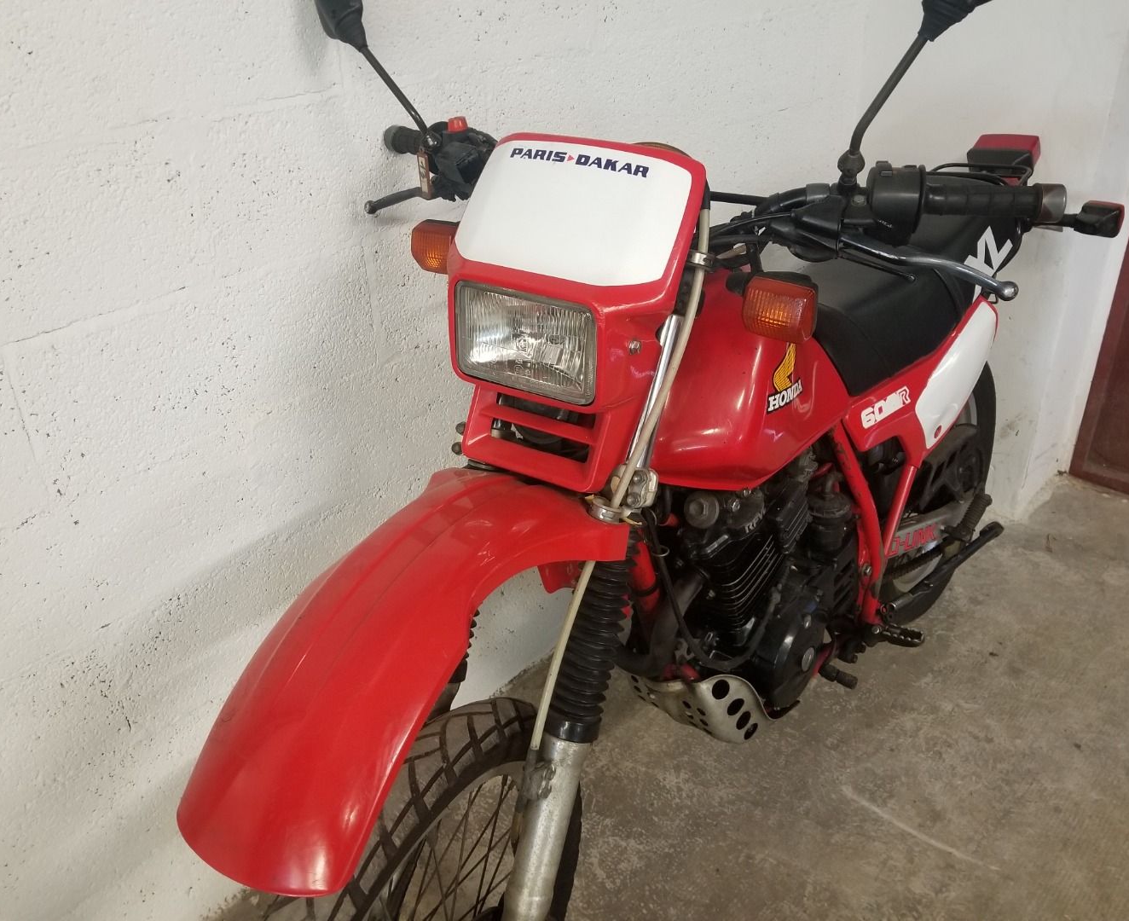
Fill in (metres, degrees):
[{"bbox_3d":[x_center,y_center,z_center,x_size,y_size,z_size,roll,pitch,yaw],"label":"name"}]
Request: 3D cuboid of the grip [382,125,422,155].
[{"bbox_3d":[-0.203,-0.431,1.258,0.038,0.038,0.136,-21,32,-29],"label":"grip"}]

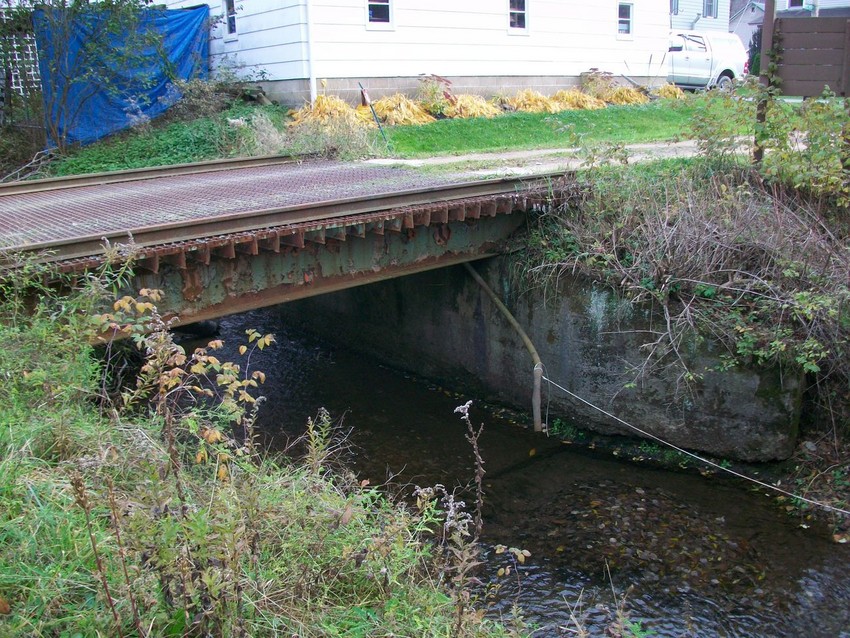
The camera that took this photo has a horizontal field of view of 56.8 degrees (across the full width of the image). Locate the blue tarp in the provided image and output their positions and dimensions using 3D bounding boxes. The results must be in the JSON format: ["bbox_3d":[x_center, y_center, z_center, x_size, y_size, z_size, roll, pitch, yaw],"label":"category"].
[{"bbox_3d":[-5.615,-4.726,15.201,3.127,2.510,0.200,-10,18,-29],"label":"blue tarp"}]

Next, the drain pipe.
[{"bbox_3d":[0.628,0.192,6.310,0.140,1.279,0.928,-14,20,-38],"label":"drain pipe"}]

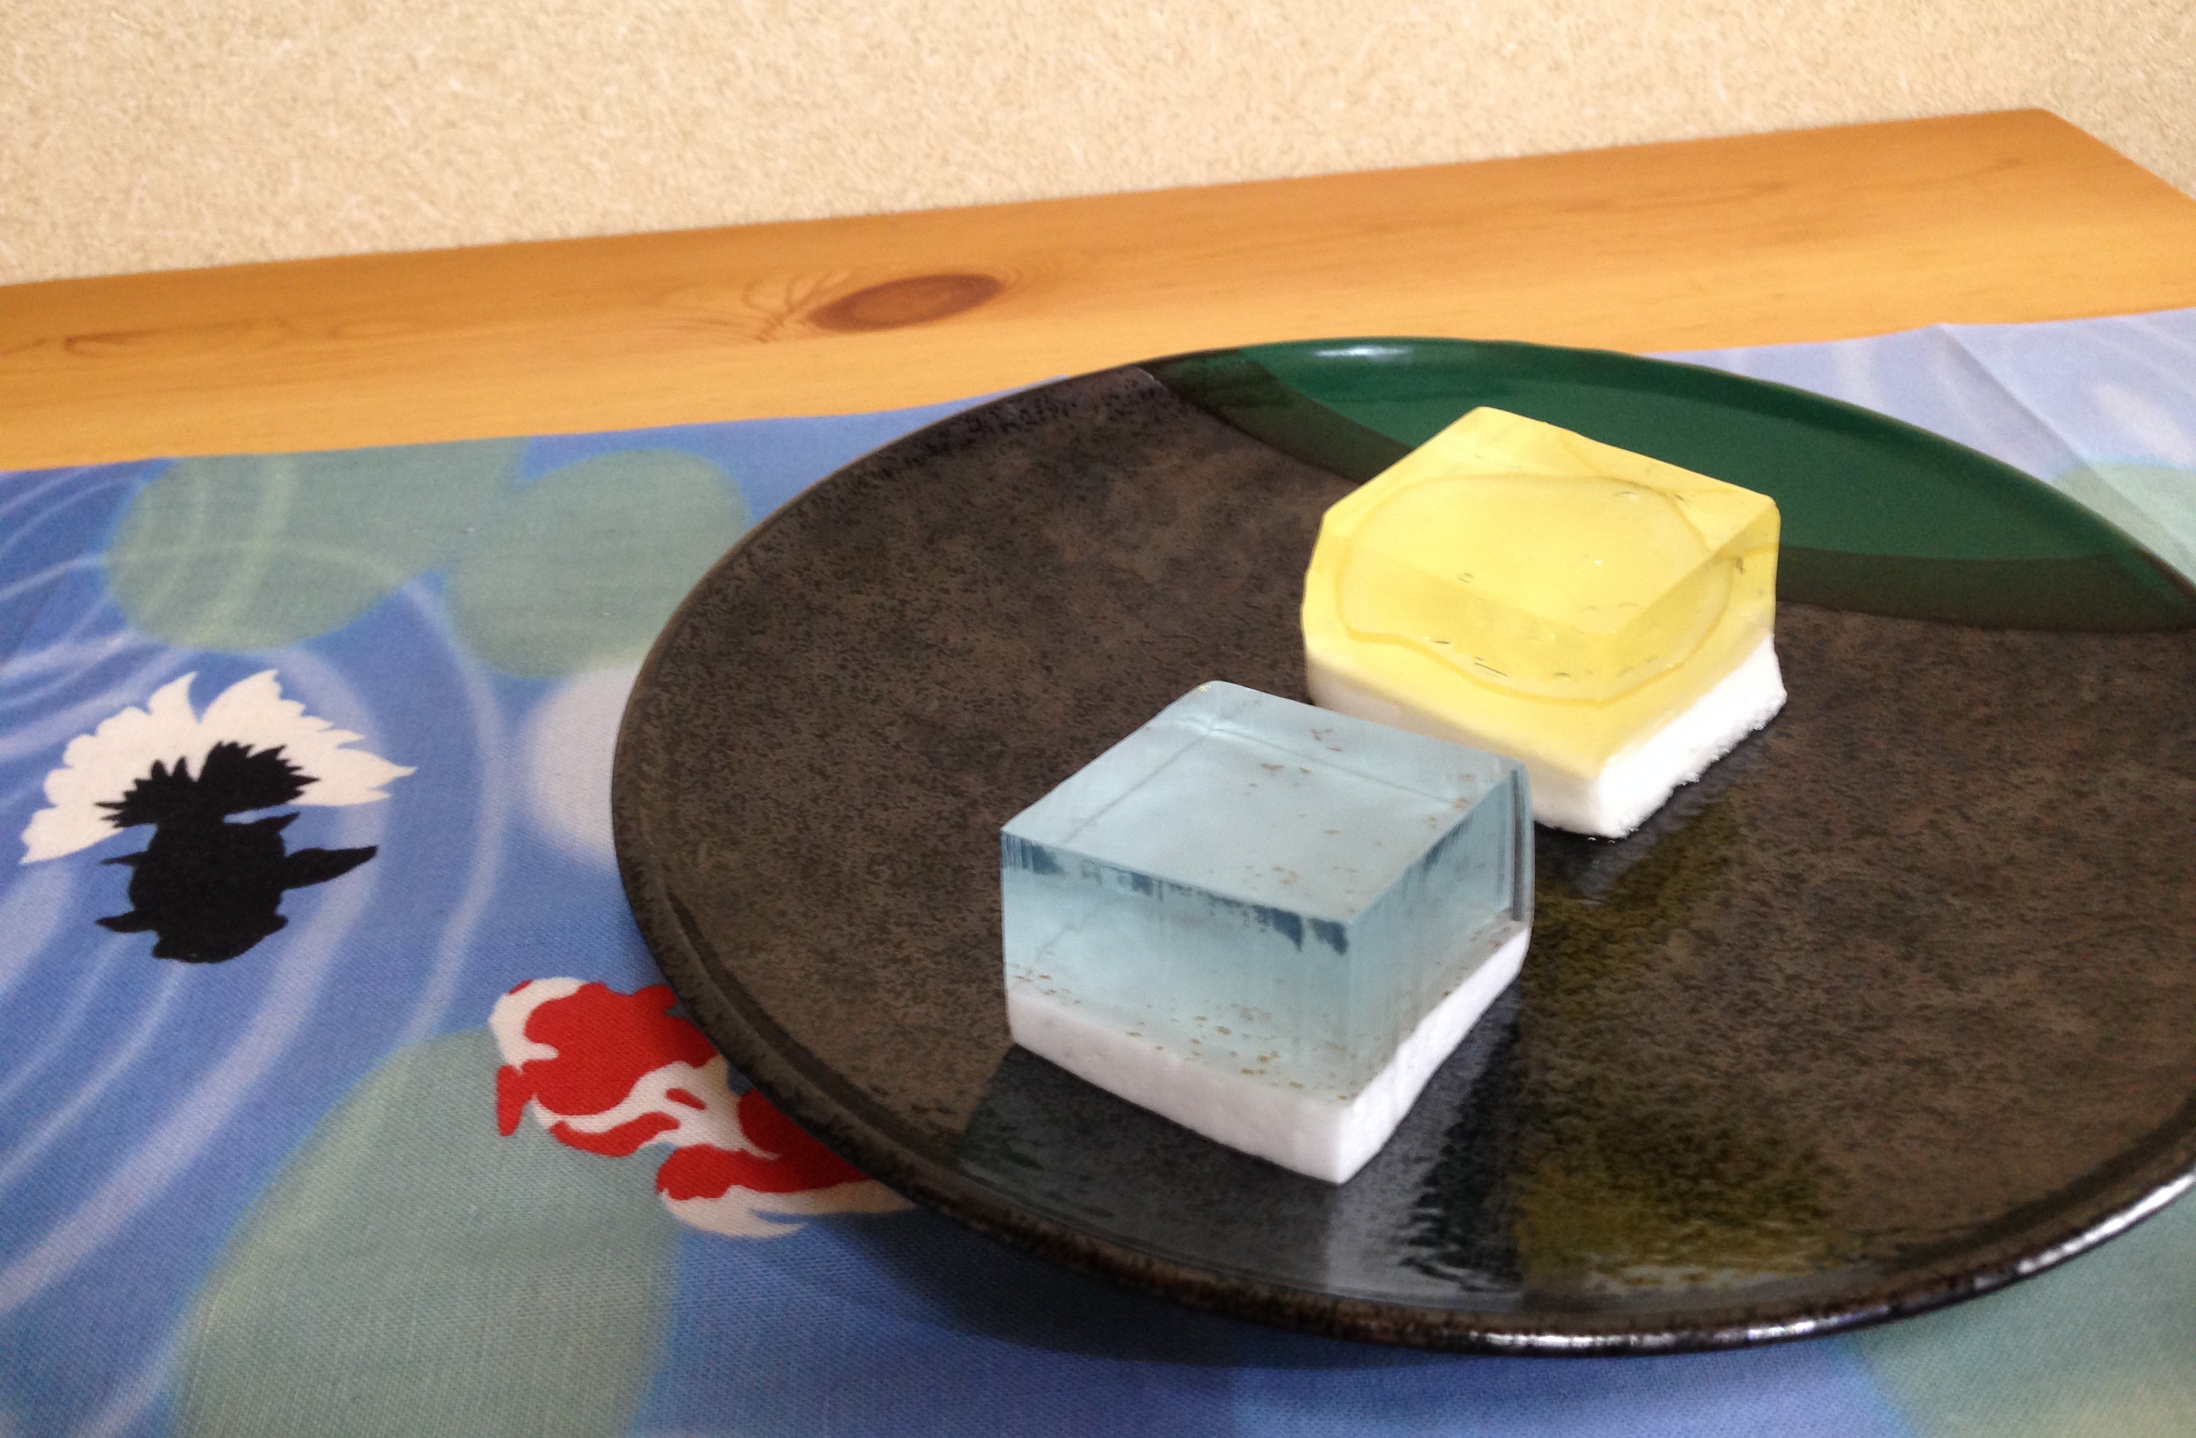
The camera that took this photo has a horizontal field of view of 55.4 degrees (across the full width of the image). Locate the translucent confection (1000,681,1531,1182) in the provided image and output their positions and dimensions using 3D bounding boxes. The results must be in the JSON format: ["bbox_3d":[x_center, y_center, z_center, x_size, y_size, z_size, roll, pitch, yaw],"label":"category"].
[{"bbox_3d":[0.018,0.020,0.223,0.040,0.029,0.038,19,39,30],"label":"translucent confection"}]

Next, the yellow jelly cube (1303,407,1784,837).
[{"bbox_3d":[0.058,-0.014,0.273,0.045,0.029,0.040,25,42,36],"label":"yellow jelly cube"}]

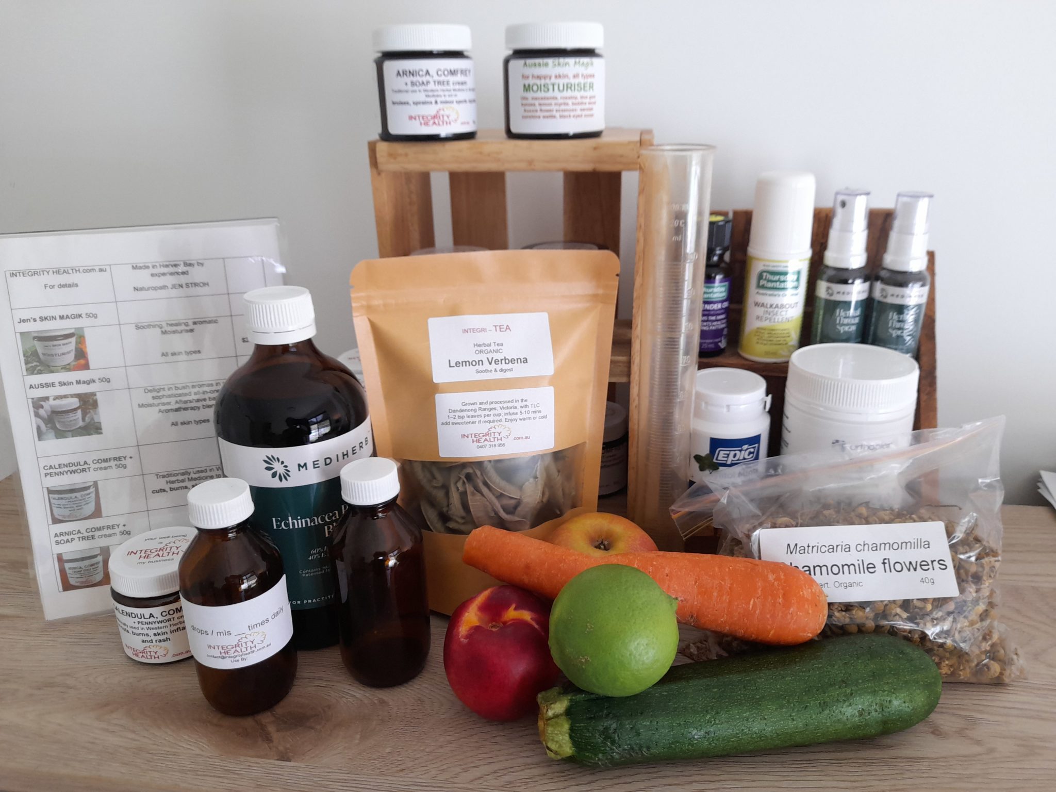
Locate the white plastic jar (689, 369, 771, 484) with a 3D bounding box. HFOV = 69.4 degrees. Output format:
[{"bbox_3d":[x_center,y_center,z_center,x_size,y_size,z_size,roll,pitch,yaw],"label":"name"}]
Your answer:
[{"bbox_3d":[0.114,0.030,0.455,0.055,0.082,0.055,-1,22,0],"label":"white plastic jar"}]

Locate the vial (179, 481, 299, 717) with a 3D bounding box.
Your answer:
[{"bbox_3d":[-0.139,0.095,0.365,0.045,0.113,0.045,-9,23,-19],"label":"vial"}]

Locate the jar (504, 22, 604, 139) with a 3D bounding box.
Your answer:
[{"bbox_3d":[0.014,-0.164,0.399,0.052,0.054,0.052,-1,22,0],"label":"jar"}]

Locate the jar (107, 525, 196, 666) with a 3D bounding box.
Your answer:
[{"bbox_3d":[-0.196,0.107,0.416,0.052,0.054,0.052,-4,22,-8],"label":"jar"}]

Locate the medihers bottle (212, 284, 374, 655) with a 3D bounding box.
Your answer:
[{"bbox_3d":[-0.119,0.038,0.405,0.075,0.183,0.075,-1,22,0],"label":"medihers bottle"}]

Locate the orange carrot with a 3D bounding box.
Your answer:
[{"bbox_3d":[0.057,0.086,0.365,0.177,0.040,0.040,11,22,-1],"label":"orange carrot"}]

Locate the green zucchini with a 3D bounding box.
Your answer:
[{"bbox_3d":[0.099,0.133,0.341,0.183,0.045,0.046,-4,22,-7],"label":"green zucchini"}]

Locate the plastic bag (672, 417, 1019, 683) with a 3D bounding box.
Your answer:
[{"bbox_3d":[0.162,0.075,0.391,0.170,0.122,0.050,1,-5,6],"label":"plastic bag"}]

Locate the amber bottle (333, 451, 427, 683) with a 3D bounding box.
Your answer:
[{"bbox_3d":[-0.074,0.087,0.382,0.045,0.113,0.045,-6,23,-12],"label":"amber bottle"}]

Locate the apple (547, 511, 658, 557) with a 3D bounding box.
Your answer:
[{"bbox_3d":[0.043,0.099,0.407,0.068,0.061,0.068,-1,22,0],"label":"apple"}]

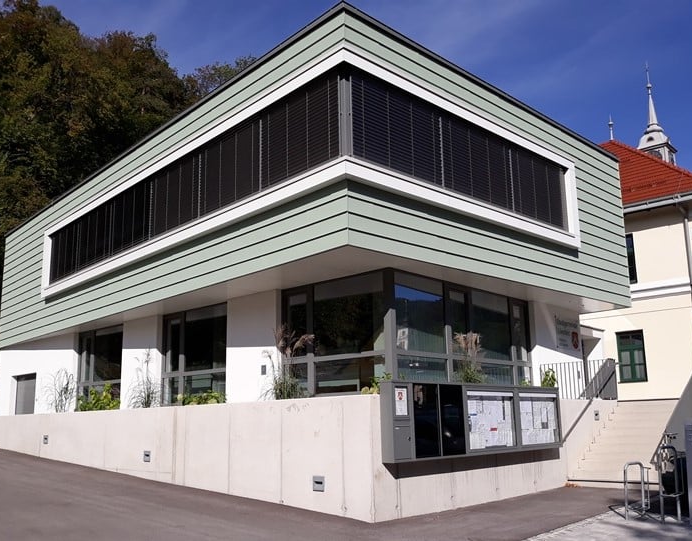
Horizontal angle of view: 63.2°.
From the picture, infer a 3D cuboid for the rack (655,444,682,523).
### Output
[{"bbox_3d":[4.426,2.909,7.721,0.600,0.970,0.150,12,-19,-42],"label":"rack"}]

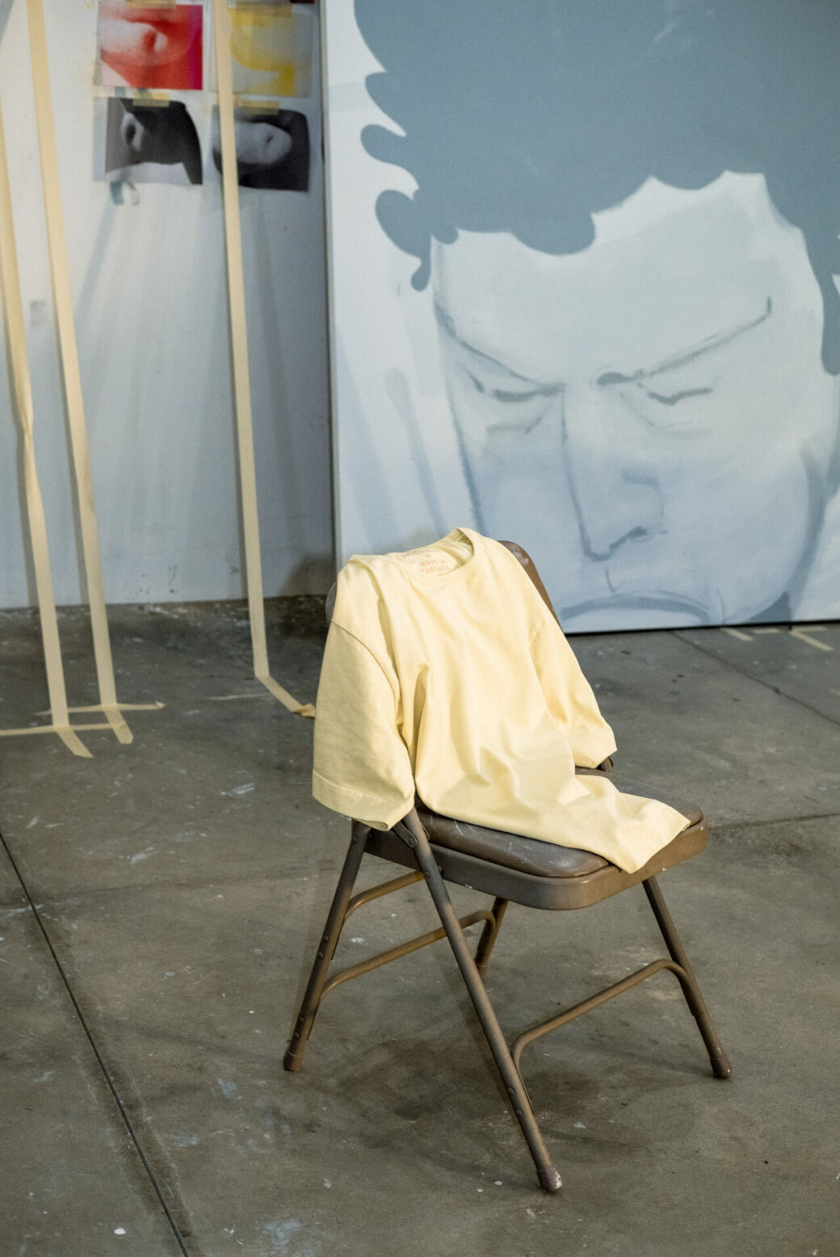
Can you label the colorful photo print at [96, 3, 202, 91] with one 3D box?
[{"bbox_3d":[-0.730,-1.583,5.038,0.279,0.218,0.020,-3,16,-21],"label":"colorful photo print"}]

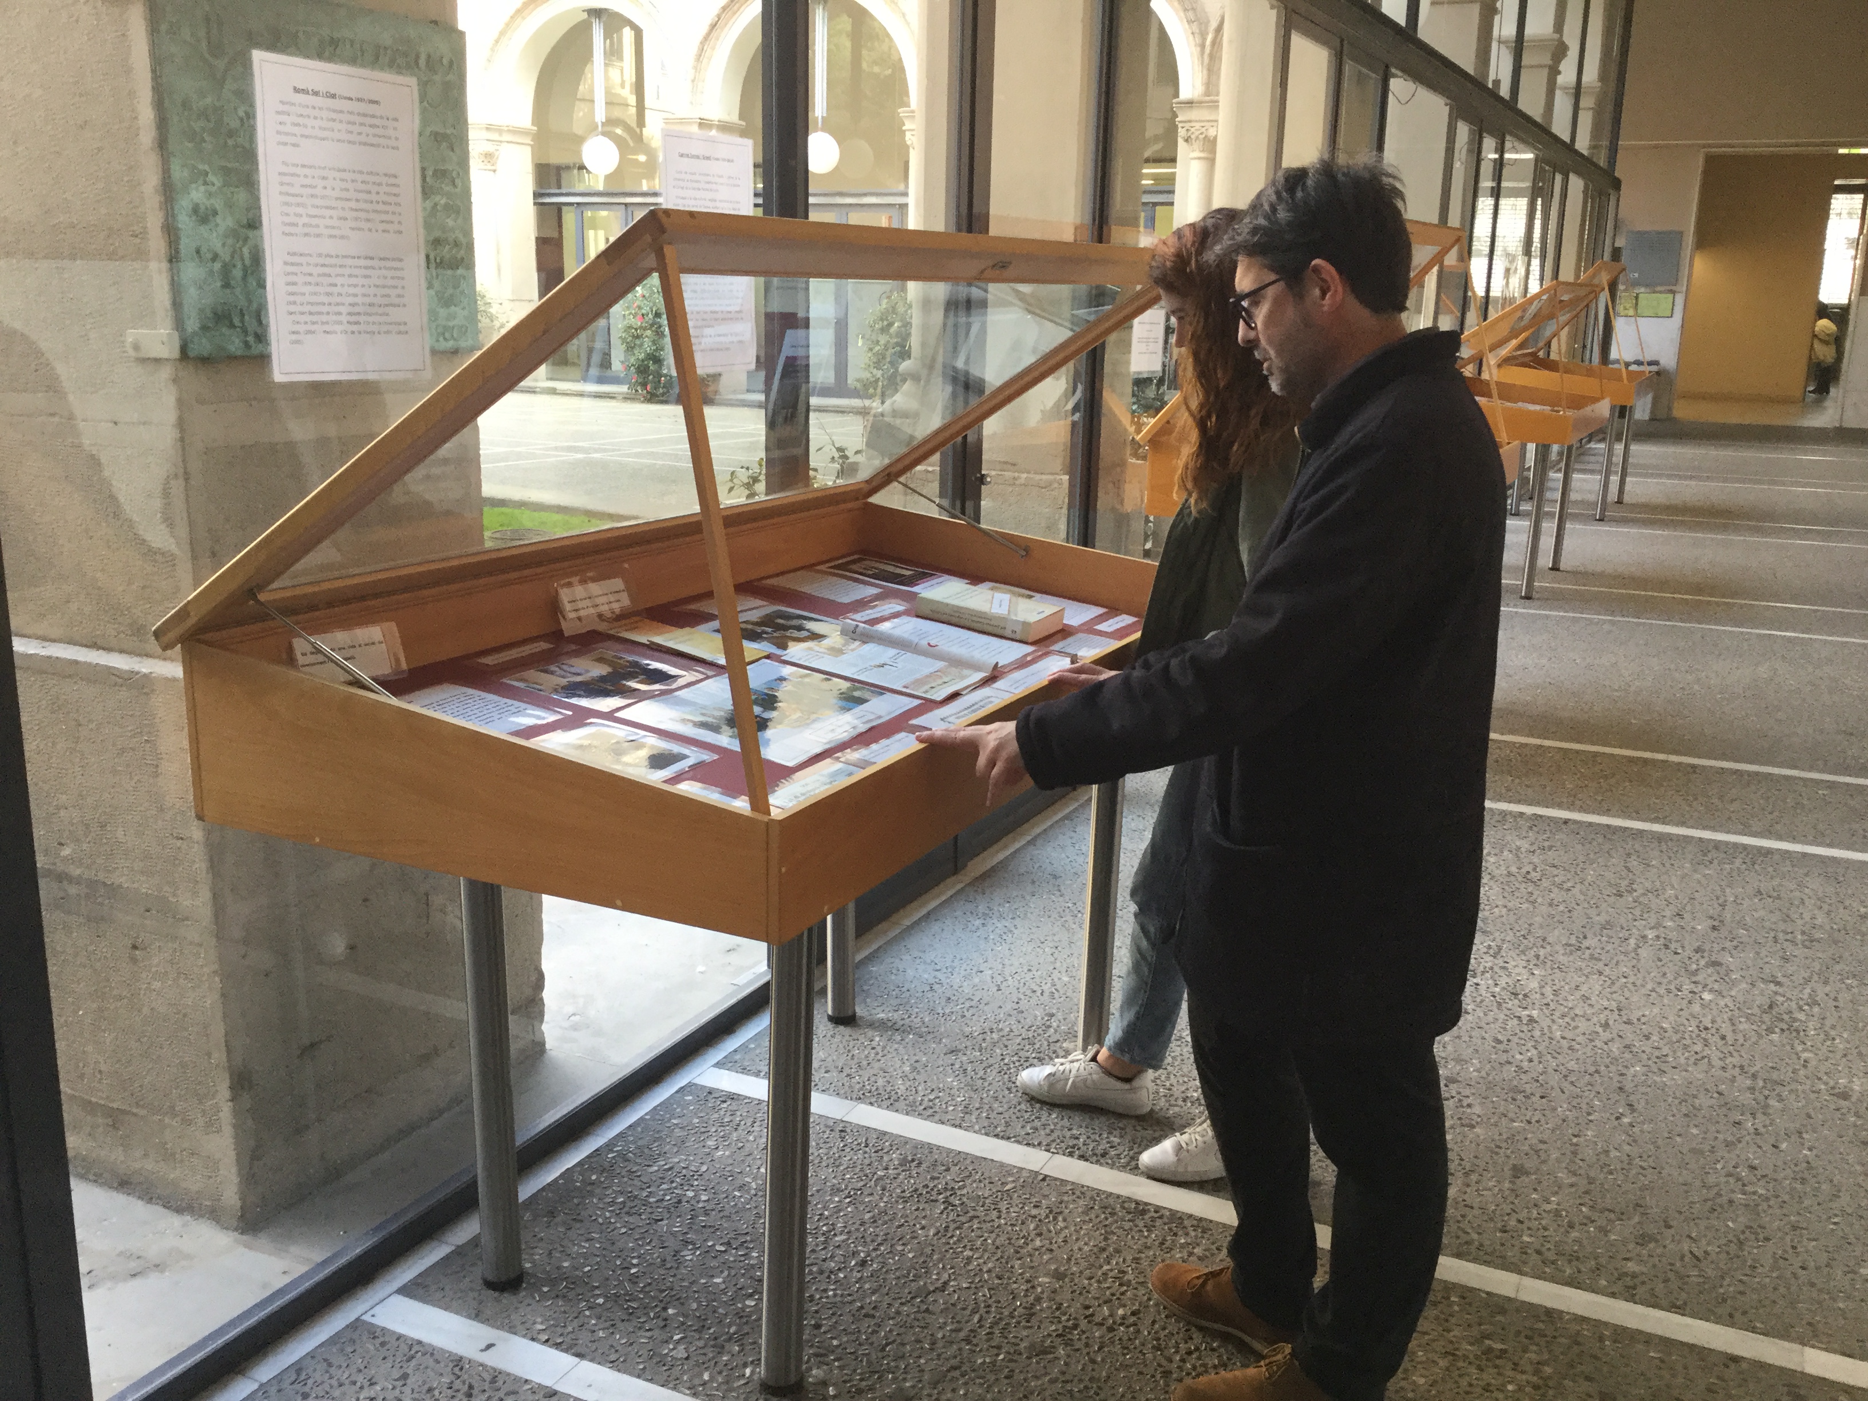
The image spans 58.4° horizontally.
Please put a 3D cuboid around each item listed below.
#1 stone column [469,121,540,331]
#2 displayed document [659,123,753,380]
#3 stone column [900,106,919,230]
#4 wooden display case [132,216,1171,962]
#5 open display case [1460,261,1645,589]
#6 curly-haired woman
[{"bbox_3d":[-5.877,-6.084,22.907,0.550,3.300,0.900,8,16,25],"label":"stone column"},{"bbox_3d":[-0.413,-0.822,3.093,0.012,0.420,0.297,8,16,25],"label":"displayed document"},{"bbox_3d":[0.019,-5.256,20.025,0.550,3.300,0.850,8,16,25],"label":"stone column"},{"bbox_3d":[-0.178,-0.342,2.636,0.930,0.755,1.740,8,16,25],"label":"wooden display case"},{"bbox_3d":[2.970,-1.417,8.826,0.930,1.565,1.740,8,16,25],"label":"open display case"},{"bbox_3d":[0.406,0.017,2.805,0.560,1.620,0.460,8,16,25],"label":"curly-haired woman"}]

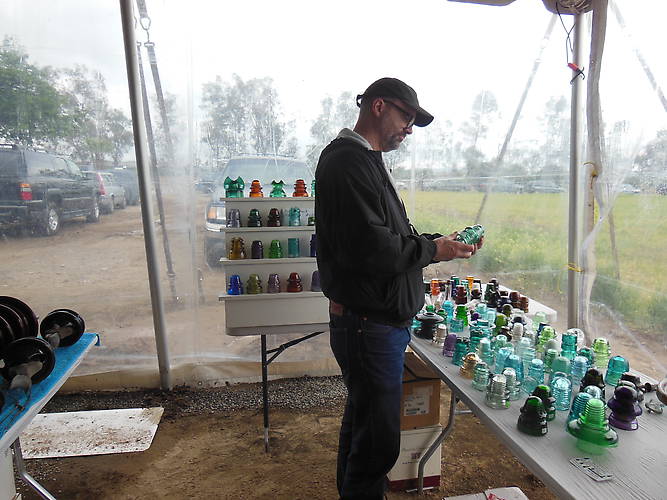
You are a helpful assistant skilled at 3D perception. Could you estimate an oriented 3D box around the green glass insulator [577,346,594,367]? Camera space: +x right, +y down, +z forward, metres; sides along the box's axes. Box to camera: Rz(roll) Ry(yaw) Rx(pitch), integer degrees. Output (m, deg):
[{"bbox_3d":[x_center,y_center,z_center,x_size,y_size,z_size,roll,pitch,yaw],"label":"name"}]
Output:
[{"bbox_3d":[1.020,0.434,1.935,0.070,0.092,0.070,0,7,0],"label":"green glass insulator"}]

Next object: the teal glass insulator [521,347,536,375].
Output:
[{"bbox_3d":[0.743,0.418,1.834,0.067,0.098,0.067,0,8,0],"label":"teal glass insulator"}]

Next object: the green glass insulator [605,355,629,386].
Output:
[{"bbox_3d":[1.062,0.448,1.800,0.079,0.101,0.079,0,7,0],"label":"green glass insulator"}]

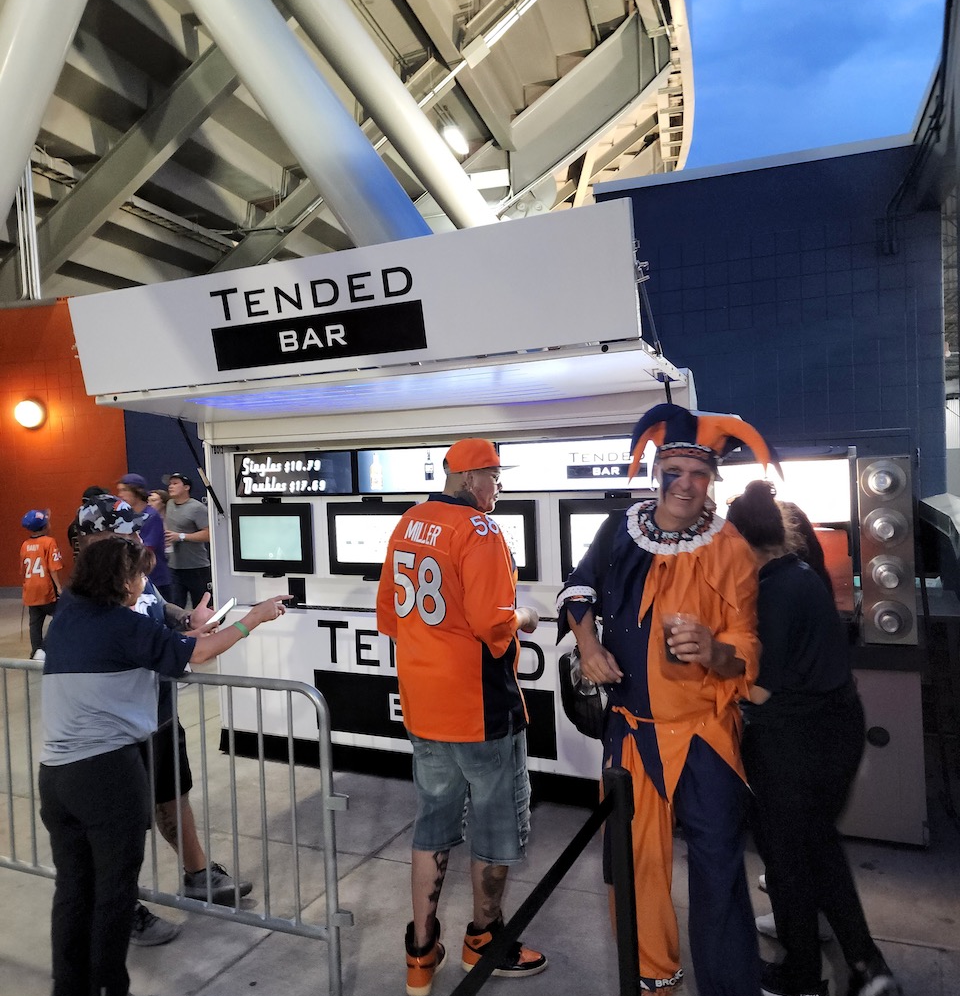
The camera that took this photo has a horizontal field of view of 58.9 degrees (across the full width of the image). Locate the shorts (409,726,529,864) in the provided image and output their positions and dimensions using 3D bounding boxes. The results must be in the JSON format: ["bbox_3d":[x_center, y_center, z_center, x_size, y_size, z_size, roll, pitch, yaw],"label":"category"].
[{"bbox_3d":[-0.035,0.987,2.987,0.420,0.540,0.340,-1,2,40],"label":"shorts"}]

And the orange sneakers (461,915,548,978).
[{"bbox_3d":[0.094,1.550,2.983,0.305,0.180,0.115,-2,2,3],"label":"orange sneakers"}]

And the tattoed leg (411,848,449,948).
[{"bbox_3d":[-0.187,1.360,2.907,0.115,0.350,0.125,3,2,20],"label":"tattoed leg"}]

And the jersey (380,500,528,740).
[{"bbox_3d":[-0.100,0.419,2.982,0.580,0.860,0.400,-1,2,40],"label":"jersey"}]

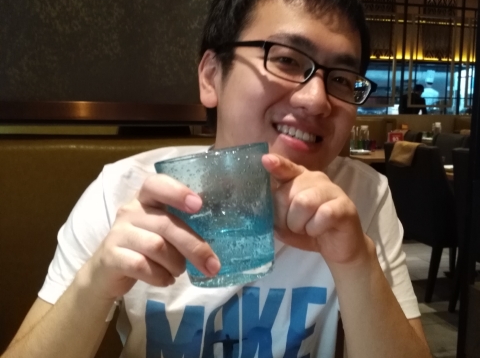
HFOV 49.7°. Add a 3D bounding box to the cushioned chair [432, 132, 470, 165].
[{"bbox_3d":[1.950,0.010,5.336,0.580,0.920,0.480,-1,7,-14],"label":"cushioned chair"}]

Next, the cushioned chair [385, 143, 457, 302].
[{"bbox_3d":[1.290,0.242,3.327,0.580,0.920,0.480,-1,7,-17],"label":"cushioned chair"}]

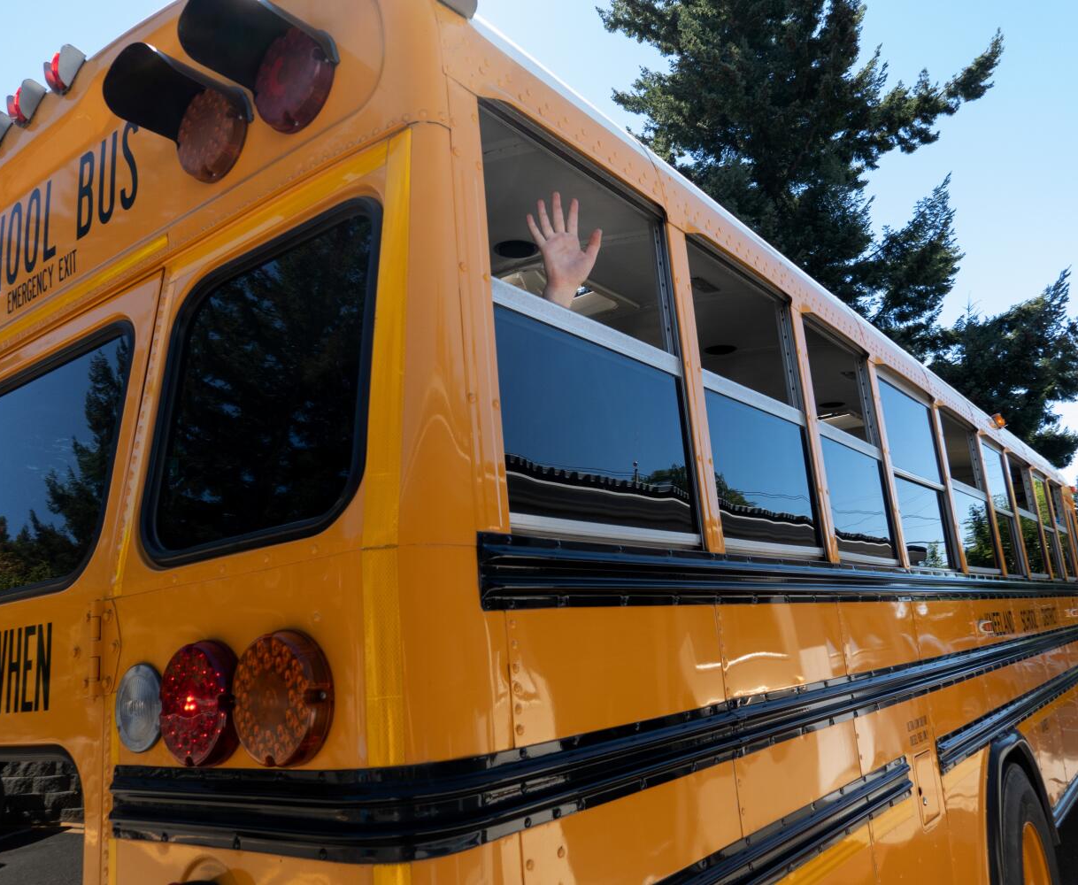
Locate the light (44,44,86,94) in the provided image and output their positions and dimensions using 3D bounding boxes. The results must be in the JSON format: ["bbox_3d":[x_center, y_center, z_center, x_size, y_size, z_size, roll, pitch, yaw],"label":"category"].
[{"bbox_3d":[-1.074,-0.843,2.001,0.080,0.087,0.073,-14,-16,35],"label":"light"}]

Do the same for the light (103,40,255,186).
[{"bbox_3d":[-0.645,-0.582,1.588,0.190,0.188,0.172,-14,-16,35],"label":"light"}]

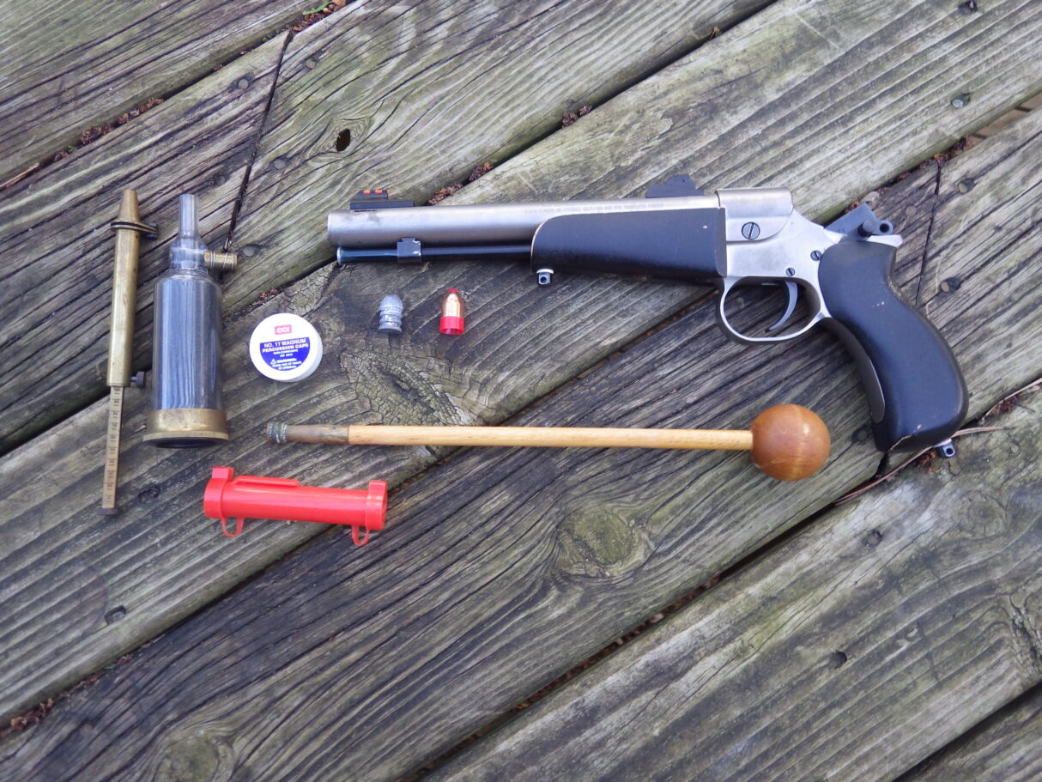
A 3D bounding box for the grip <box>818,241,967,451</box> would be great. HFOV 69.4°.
[{"bbox_3d":[0.214,-0.030,0.437,0.068,0.034,0.126,-17,83,-3],"label":"grip"}]

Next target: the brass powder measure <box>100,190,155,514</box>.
[{"bbox_3d":[-0.231,-0.025,0.440,0.025,0.017,0.192,0,83,-1],"label":"brass powder measure"}]

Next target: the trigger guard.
[{"bbox_3d":[0.145,-0.045,0.438,0.058,0.013,0.035,-3,83,-1],"label":"trigger guard"}]

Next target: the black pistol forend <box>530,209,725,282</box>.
[{"bbox_3d":[0.061,-0.085,0.442,0.111,0.036,0.039,-3,83,-1],"label":"black pistol forend"}]

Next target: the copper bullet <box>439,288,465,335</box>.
[{"bbox_3d":[-0.041,-0.047,0.447,0.014,0.014,0.026,0,83,-1],"label":"copper bullet"}]

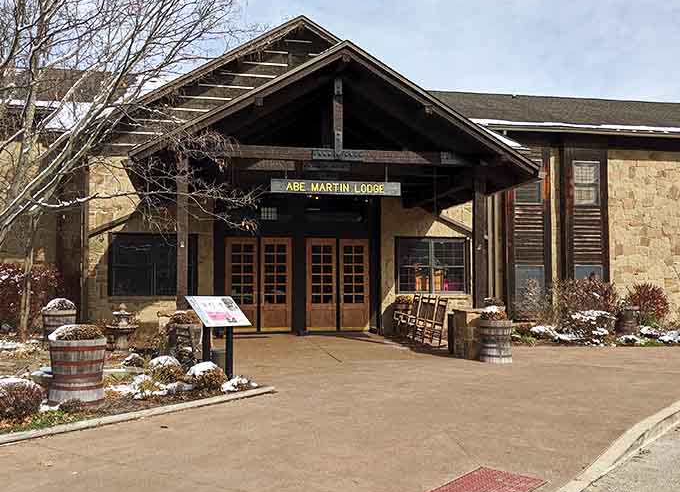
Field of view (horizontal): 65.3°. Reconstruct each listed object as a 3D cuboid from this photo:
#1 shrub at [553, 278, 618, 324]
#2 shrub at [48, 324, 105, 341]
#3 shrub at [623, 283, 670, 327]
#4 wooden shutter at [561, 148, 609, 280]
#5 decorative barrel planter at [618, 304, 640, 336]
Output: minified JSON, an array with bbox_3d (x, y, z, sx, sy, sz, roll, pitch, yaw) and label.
[{"bbox_3d":[6.480,1.575,13.942,1.750,1.400,1.400,1,-3,-11],"label":"shrub"},{"bbox_3d":[-3.167,1.055,6.358,0.670,0.240,0.650,1,-3,-11],"label":"shrub"},{"bbox_3d":[8.495,1.687,14.638,1.330,1.250,1.200,1,-3,-11],"label":"shrub"},{"bbox_3d":[7.460,-0.344,16.183,1.500,5.150,0.150,0,-3,-10],"label":"wooden shutter"},{"bbox_3d":[7.545,1.895,13.727,0.600,0.740,0.600,1,-3,-11],"label":"decorative barrel planter"}]

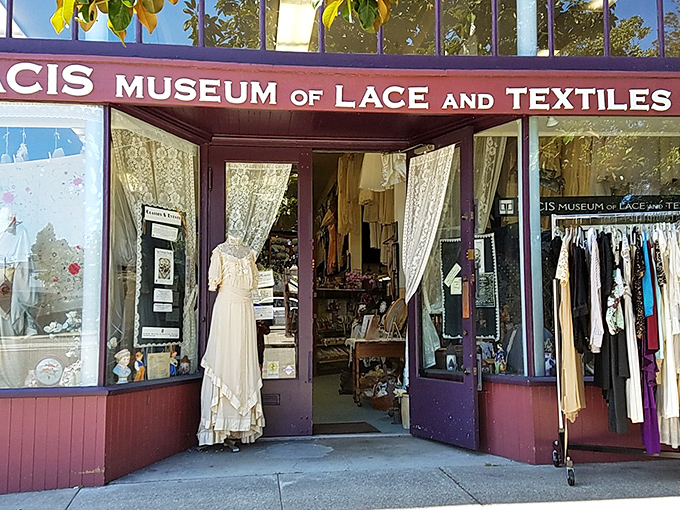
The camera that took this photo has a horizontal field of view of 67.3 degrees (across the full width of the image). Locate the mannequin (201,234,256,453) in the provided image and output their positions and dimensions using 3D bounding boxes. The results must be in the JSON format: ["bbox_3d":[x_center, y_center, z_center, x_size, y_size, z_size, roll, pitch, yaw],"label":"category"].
[{"bbox_3d":[-0.795,0.635,3.706,0.400,1.553,0.330,2,-5,-27],"label":"mannequin"}]

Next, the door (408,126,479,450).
[{"bbox_3d":[0.757,0.240,3.839,0.055,2.259,0.777,2,-5,-29],"label":"door"}]

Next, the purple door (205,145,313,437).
[{"bbox_3d":[-0.620,0.259,4.008,0.804,2.260,0.060,1,-5,-9],"label":"purple door"}]

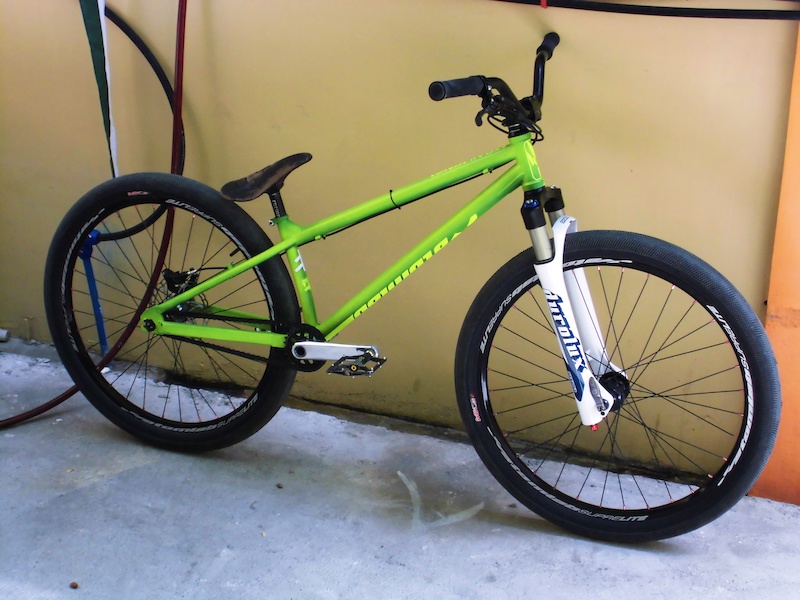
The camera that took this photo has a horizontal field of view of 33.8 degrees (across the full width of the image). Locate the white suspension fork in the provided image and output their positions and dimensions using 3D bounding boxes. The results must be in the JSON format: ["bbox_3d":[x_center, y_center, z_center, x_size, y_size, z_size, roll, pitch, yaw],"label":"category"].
[{"bbox_3d":[0.354,0.002,2.651,0.076,0.487,0.182,-14,11,26],"label":"white suspension fork"}]

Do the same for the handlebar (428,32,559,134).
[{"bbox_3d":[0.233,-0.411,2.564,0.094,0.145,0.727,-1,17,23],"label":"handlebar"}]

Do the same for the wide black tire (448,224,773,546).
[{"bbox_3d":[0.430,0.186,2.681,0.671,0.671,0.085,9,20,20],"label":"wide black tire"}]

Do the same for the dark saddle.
[{"bbox_3d":[-0.277,-0.258,2.832,0.236,0.060,0.132,-17,10,27],"label":"dark saddle"}]

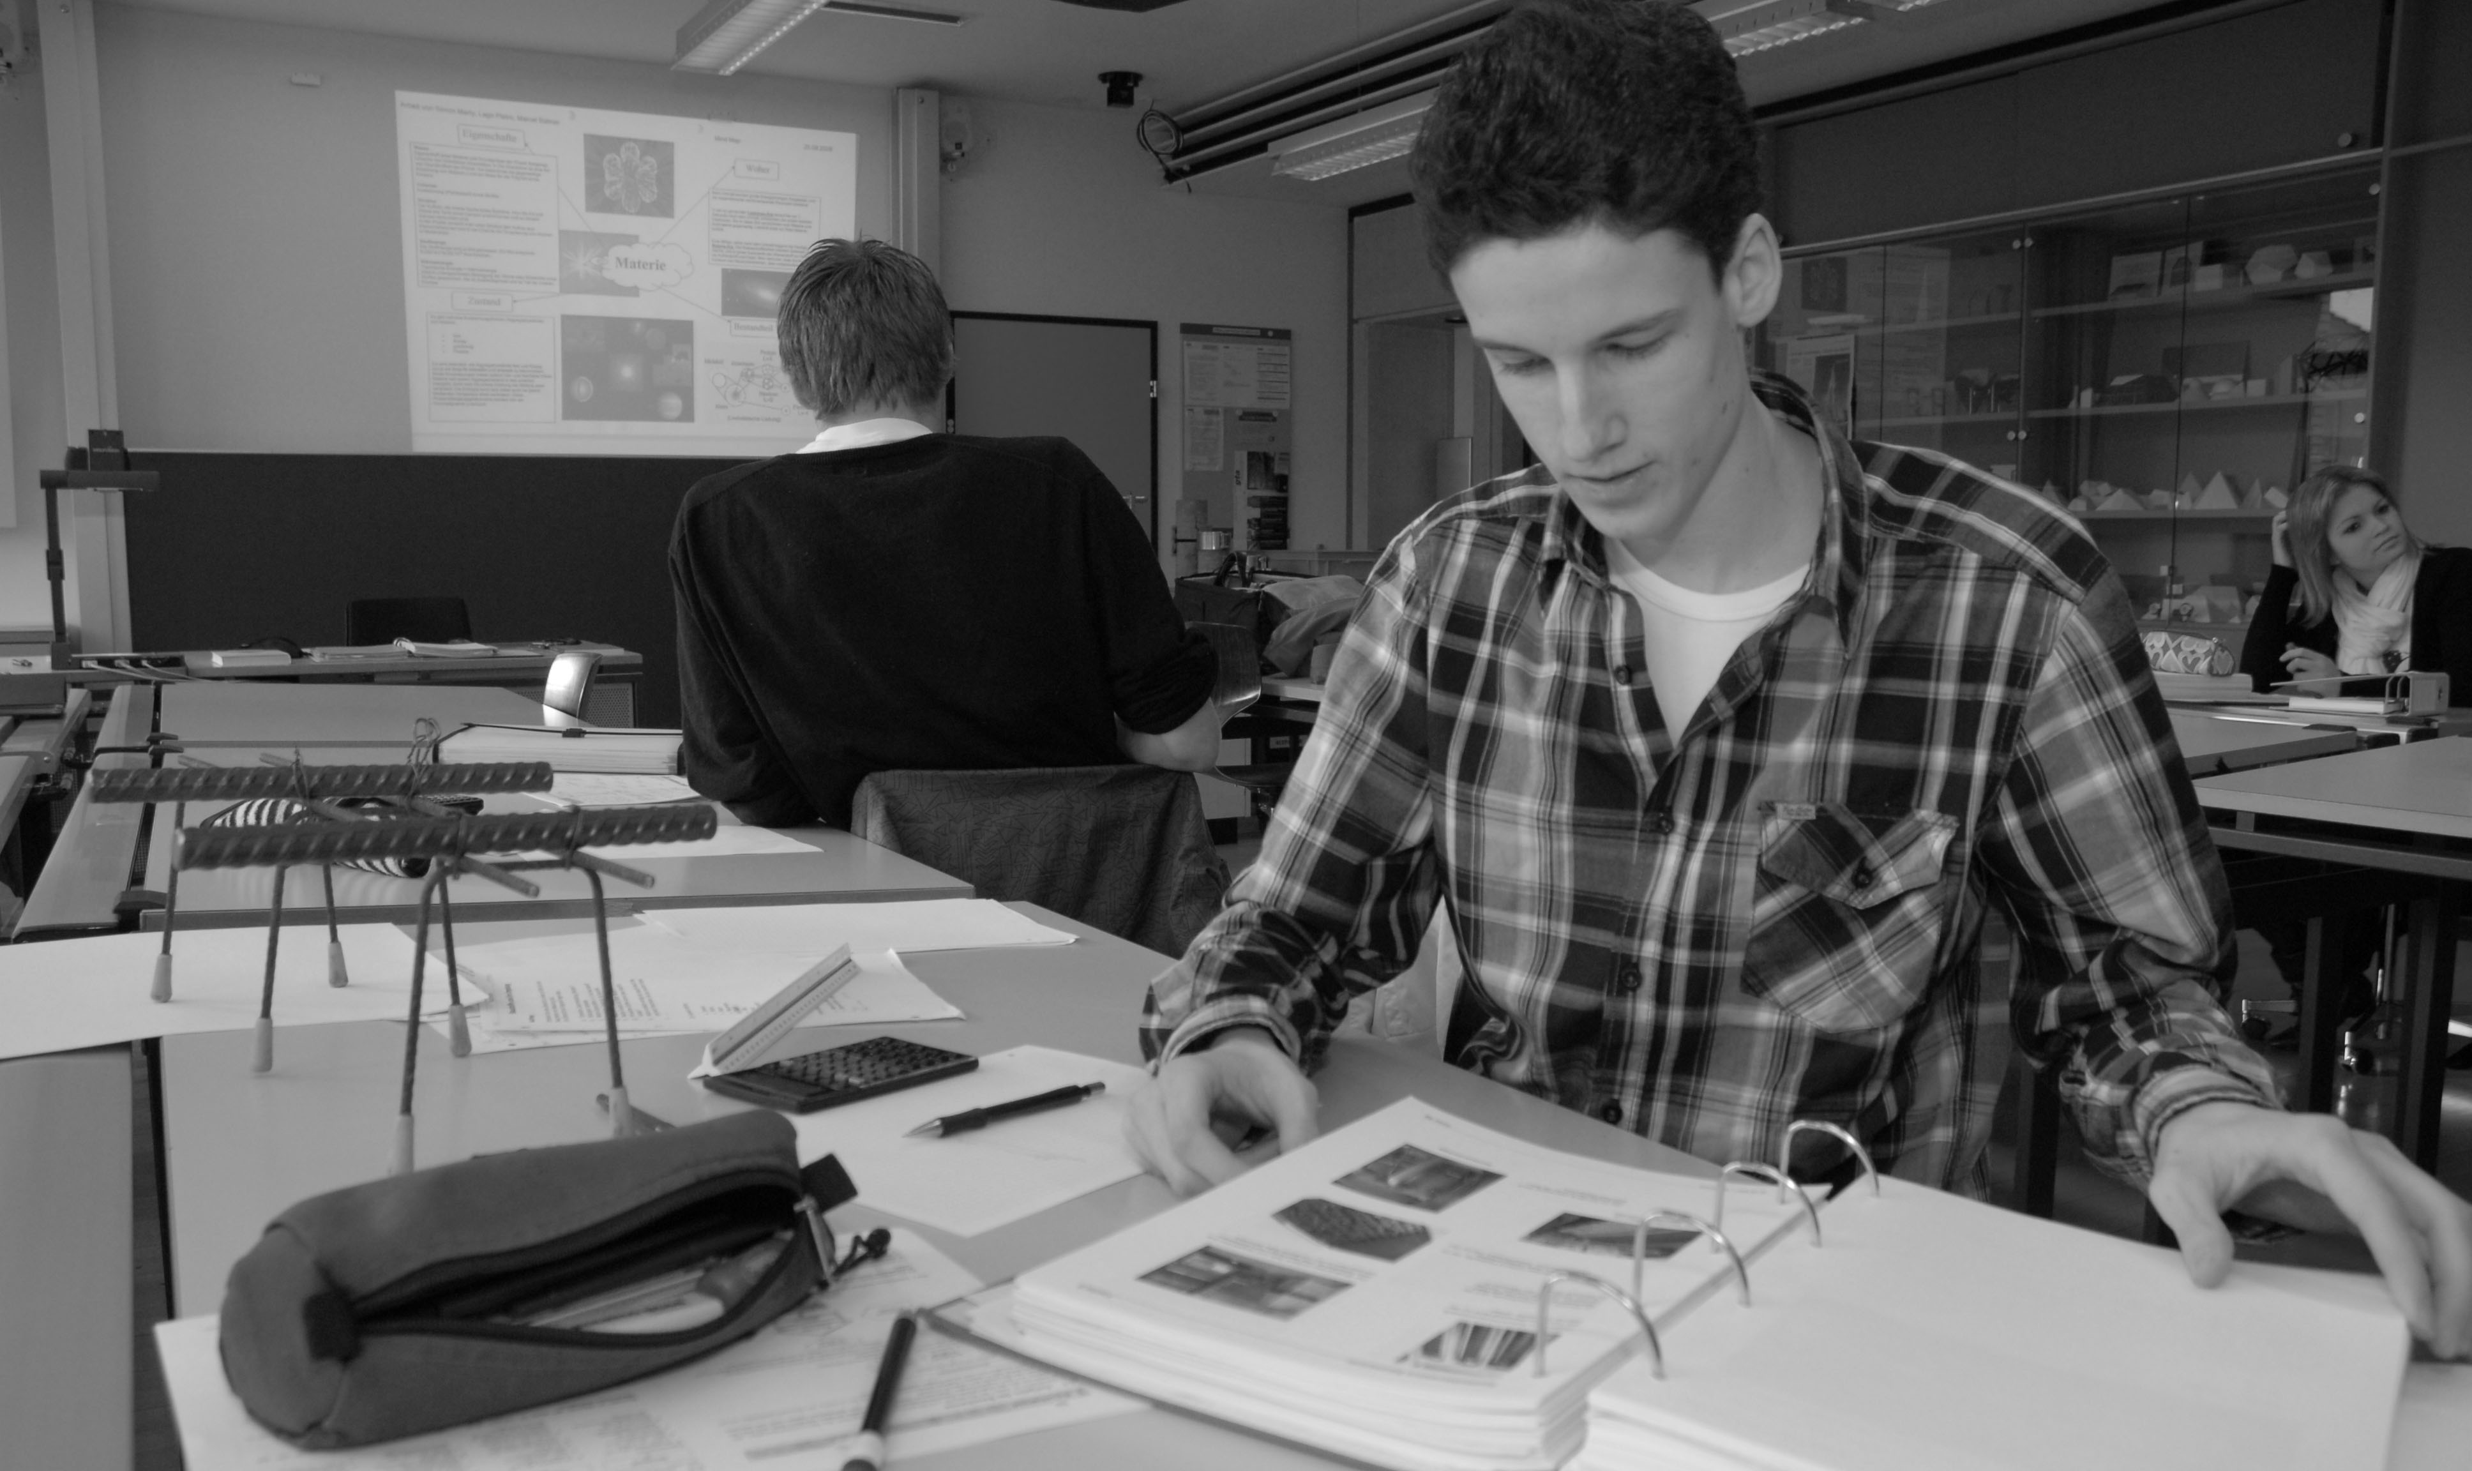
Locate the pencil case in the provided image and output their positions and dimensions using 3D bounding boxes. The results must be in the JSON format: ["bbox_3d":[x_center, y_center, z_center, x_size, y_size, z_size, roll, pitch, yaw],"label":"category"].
[{"bbox_3d":[-0.243,0.190,0.668,0.088,0.078,0.205,7,6,40],"label":"pencil case"}]

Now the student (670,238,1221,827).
[{"bbox_3d":[-0.400,0.106,2.445,0.620,1.400,0.750,-2,6,-12],"label":"student"}]

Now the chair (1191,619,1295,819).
[{"bbox_3d":[0.141,0.140,4.672,0.500,0.850,0.420,-4,7,-30],"label":"chair"}]

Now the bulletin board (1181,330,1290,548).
[{"bbox_3d":[0.001,-1.394,8.792,0.610,1.060,0.020,-4,7,-30],"label":"bulletin board"}]

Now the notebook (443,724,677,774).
[{"bbox_3d":[-0.967,0.012,2.677,0.310,0.056,0.280,2,4,-18],"label":"notebook"}]

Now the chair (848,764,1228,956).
[{"bbox_3d":[-0.278,0.415,2.368,0.430,0.800,0.500,-2,6,-13],"label":"chair"}]

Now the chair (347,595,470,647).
[{"bbox_3d":[-2.654,-0.007,6.056,0.460,0.870,0.500,-4,7,-30],"label":"chair"}]

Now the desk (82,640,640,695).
[{"bbox_3d":[-2.272,0.171,4.920,1.270,0.756,0.800,-4,7,-30],"label":"desk"}]

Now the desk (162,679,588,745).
[{"bbox_3d":[-1.600,0.317,3.468,0.700,0.770,1.310,-4,7,-29],"label":"desk"}]

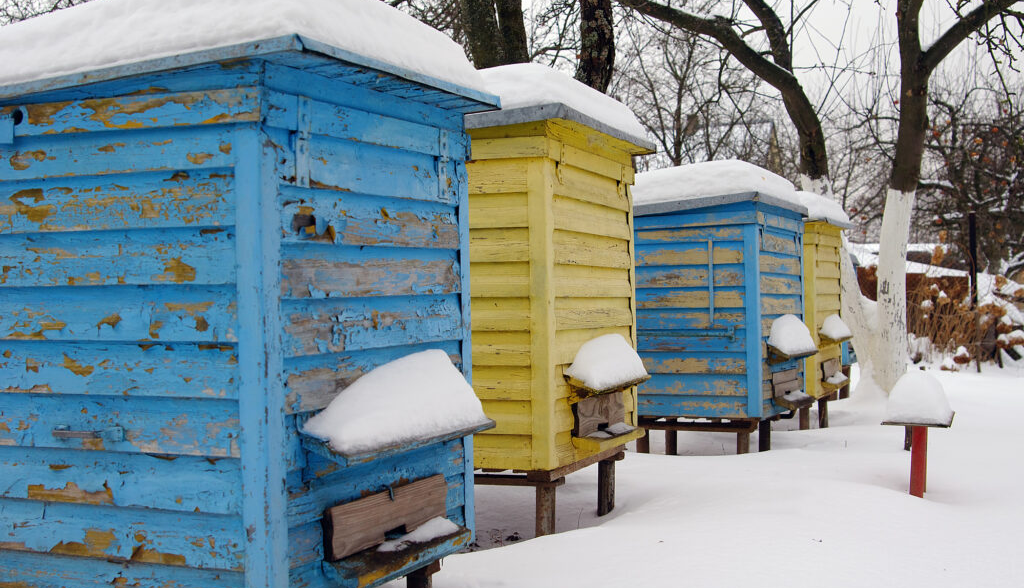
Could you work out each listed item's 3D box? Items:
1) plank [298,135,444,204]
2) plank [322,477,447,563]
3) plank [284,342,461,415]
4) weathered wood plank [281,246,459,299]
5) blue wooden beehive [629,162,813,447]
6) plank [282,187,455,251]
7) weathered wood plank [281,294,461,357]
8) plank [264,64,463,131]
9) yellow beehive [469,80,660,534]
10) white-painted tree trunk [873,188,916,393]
[{"bbox_3d":[-0.236,-0.213,2.071,0.020,0.087,0.510,-1,0,27],"label":"plank"},{"bbox_3d":[-0.214,0.378,2.042,0.028,0.090,0.356,-1,0,27],"label":"plank"},{"bbox_3d":[-0.231,0.136,2.066,0.020,0.088,0.557,-1,0,27],"label":"plank"},{"bbox_3d":[-0.235,-0.040,2.066,0.020,0.087,0.557,-1,0,27],"label":"weathered wood plank"},{"bbox_3d":[0.828,0.059,5.035,0.713,1.185,0.682,-1,0,27],"label":"blue wooden beehive"},{"bbox_3d":[-0.237,-0.126,2.067,0.020,0.086,0.557,-1,0,27],"label":"plank"},{"bbox_3d":[-0.233,0.048,2.066,0.020,0.088,0.557,-1,0,27],"label":"weathered wood plank"},{"bbox_3d":[-0.242,-0.332,2.067,0.020,0.036,0.614,-1,0,27],"label":"plank"},{"bbox_3d":[-0.059,0.016,3.281,0.713,1.230,0.698,-1,0,24],"label":"yellow beehive"},{"bbox_3d":[2.167,-0.020,6.750,0.190,1.160,0.190,3,0,0],"label":"white-painted tree trunk"}]

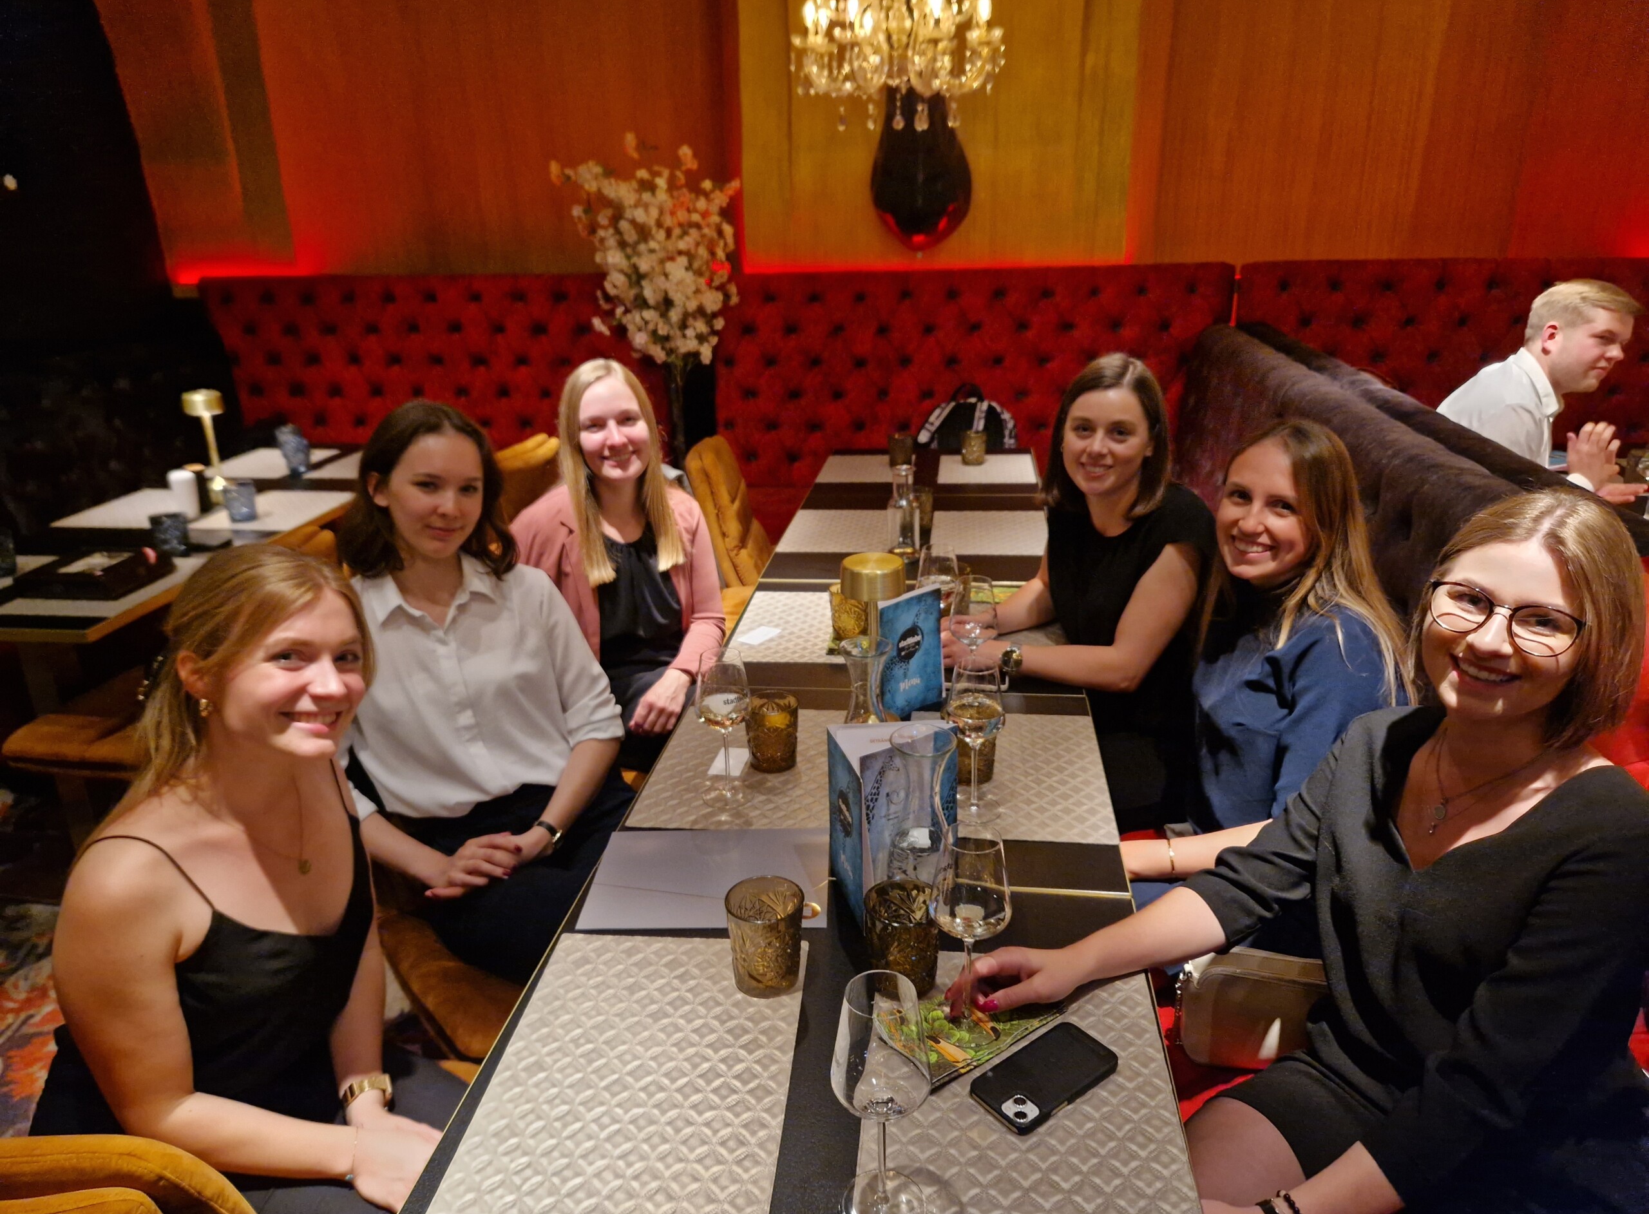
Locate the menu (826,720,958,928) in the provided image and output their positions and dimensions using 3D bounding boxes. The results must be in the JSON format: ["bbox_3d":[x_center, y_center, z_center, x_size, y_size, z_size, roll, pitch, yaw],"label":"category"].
[{"bbox_3d":[0.103,0.268,1.378,0.157,0.210,0.148,-7,21,-14],"label":"menu"}]

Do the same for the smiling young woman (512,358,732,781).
[{"bbox_3d":[-0.388,0.177,2.221,0.500,1.310,0.740,-10,22,-20],"label":"smiling young woman"}]

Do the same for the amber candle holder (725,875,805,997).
[{"bbox_3d":[-0.066,0.378,1.247,0.087,0.105,0.087,1,21,7],"label":"amber candle holder"}]

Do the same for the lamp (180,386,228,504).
[{"bbox_3d":[-1.837,-0.478,3.295,0.112,0.330,0.112,1,21,7],"label":"lamp"}]

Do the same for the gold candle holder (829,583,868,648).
[{"bbox_3d":[0.055,0.019,2.224,0.089,0.107,0.089,0,20,8],"label":"gold candle holder"}]

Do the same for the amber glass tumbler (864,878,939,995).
[{"bbox_3d":[0.089,0.376,1.238,0.087,0.105,0.087,-2,20,1],"label":"amber glass tumbler"}]

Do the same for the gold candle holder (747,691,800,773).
[{"bbox_3d":[-0.080,0.198,1.730,0.087,0.105,0.087,1,21,7],"label":"gold candle holder"}]

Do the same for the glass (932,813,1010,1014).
[{"bbox_3d":[0.151,0.339,1.144,0.086,0.226,0.086,0,20,8],"label":"glass"}]

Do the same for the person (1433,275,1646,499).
[{"bbox_3d":[1.785,-0.114,2.731,0.780,1.360,0.520,9,23,28],"label":"person"}]

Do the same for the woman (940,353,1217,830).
[{"bbox_3d":[0.528,0.181,2.143,0.670,1.300,0.540,-12,22,-25],"label":"woman"}]

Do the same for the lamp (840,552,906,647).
[{"bbox_3d":[0.086,0.058,1.866,0.110,0.275,0.110,0,20,8],"label":"lamp"}]

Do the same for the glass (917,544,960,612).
[{"bbox_3d":[0.214,0.005,2.046,0.082,0.226,0.082,1,21,7],"label":"glass"}]

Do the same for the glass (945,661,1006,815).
[{"bbox_3d":[0.216,0.188,1.555,0.082,0.226,0.082,1,21,7],"label":"glass"}]

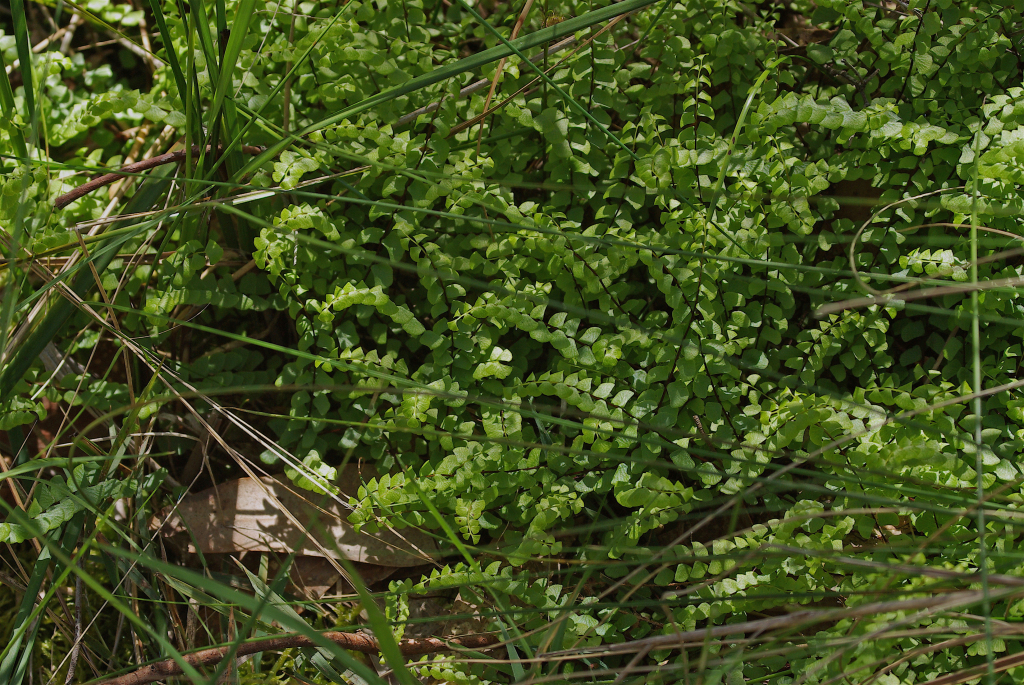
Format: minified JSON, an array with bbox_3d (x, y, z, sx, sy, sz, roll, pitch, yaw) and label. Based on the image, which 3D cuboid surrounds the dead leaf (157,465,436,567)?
[{"bbox_3d":[-0.094,0.075,1.480,0.126,0.014,0.052,2,50,2],"label":"dead leaf"}]

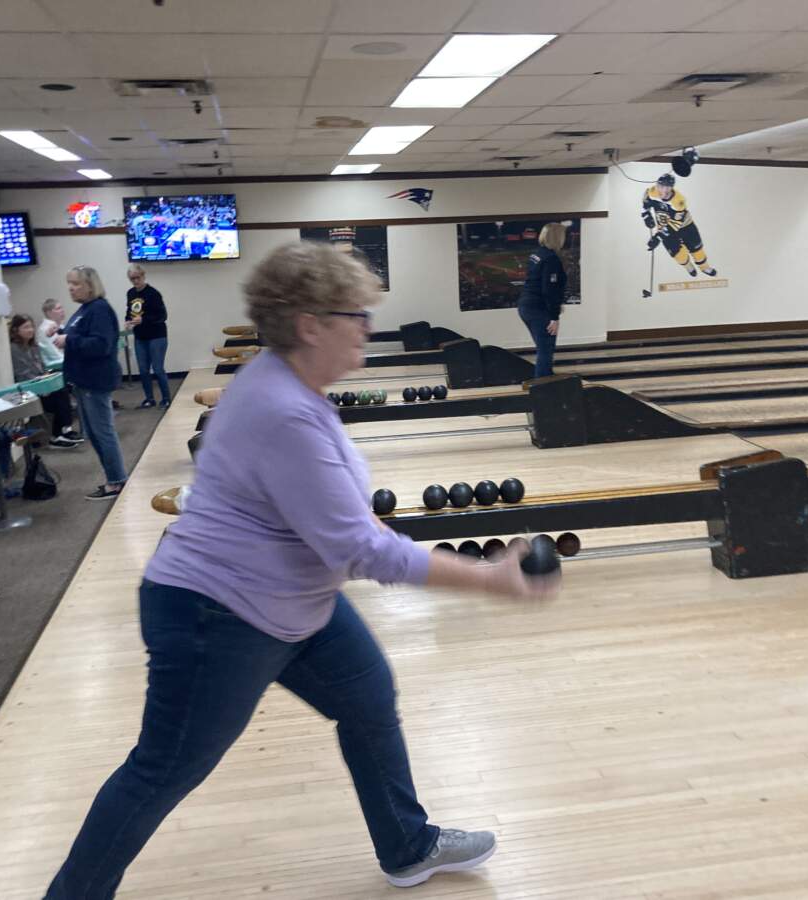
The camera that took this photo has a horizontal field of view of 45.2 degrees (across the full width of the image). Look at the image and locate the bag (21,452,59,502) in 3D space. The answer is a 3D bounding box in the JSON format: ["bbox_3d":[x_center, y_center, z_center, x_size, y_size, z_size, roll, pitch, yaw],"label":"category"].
[{"bbox_3d":[-2.601,0.175,6.965,0.240,0.320,0.220,-5,12,-14],"label":"bag"}]

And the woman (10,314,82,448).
[{"bbox_3d":[-3.299,-0.615,8.784,0.720,1.180,0.480,-2,12,-2],"label":"woman"}]

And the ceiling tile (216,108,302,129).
[{"bbox_3d":[-1.163,-2.690,7.837,0.610,0.025,1.220,-4,12,-8],"label":"ceiling tile"}]

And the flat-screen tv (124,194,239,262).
[{"bbox_3d":[-2.972,-2.973,13.037,1.480,0.840,0.070,-3,12,-6],"label":"flat-screen tv"}]

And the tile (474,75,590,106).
[{"bbox_3d":[0.881,-2.575,6.920,0.610,0.025,1.220,-4,12,-8],"label":"tile"}]

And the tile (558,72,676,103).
[{"bbox_3d":[1.483,-2.613,7.006,0.610,0.025,1.220,-4,12,-8],"label":"tile"}]

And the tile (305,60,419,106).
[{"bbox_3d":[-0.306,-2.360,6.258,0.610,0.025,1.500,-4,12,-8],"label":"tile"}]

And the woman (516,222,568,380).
[{"bbox_3d":[1.319,-1.259,9.236,0.370,1.745,0.460,-11,15,-39],"label":"woman"}]

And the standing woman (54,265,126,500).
[{"bbox_3d":[-2.191,-0.473,6.824,0.460,1.620,0.480,-7,13,-22],"label":"standing woman"}]

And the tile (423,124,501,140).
[{"bbox_3d":[0.513,-3.040,9.285,0.610,0.025,1.220,-4,12,-8],"label":"tile"}]

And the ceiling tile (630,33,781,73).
[{"bbox_3d":[1.667,-2.381,5.824,0.610,0.025,1.220,-4,12,-8],"label":"ceiling tile"}]

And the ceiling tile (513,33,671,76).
[{"bbox_3d":[1.065,-2.343,5.737,0.610,0.025,1.220,-4,12,-8],"label":"ceiling tile"}]

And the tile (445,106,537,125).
[{"bbox_3d":[0.697,-2.808,8.103,0.610,0.025,1.220,-4,12,-8],"label":"tile"}]

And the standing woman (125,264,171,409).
[{"bbox_3d":[-2.739,-1.208,10.368,0.460,1.528,0.350,3,12,23],"label":"standing woman"}]

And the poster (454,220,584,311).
[{"bbox_3d":[1.660,-2.626,13.802,1.770,1.200,0.015,-3,12,-6],"label":"poster"}]

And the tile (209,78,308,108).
[{"bbox_3d":[-0.953,-2.382,6.470,0.610,0.025,1.220,-4,12,-8],"label":"tile"}]

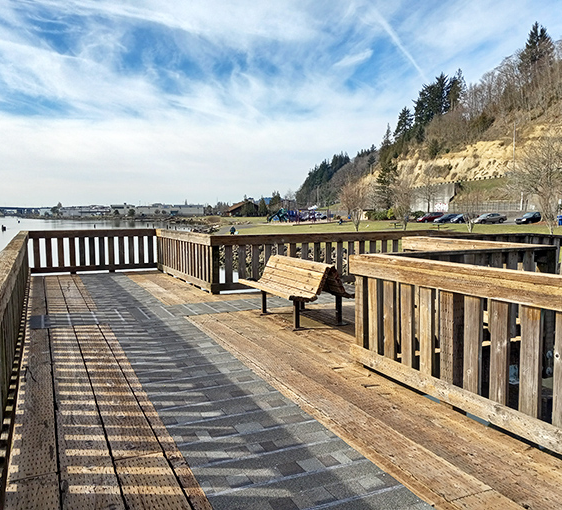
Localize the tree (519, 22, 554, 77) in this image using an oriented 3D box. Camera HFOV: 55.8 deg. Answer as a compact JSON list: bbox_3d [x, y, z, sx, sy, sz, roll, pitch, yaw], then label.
[{"bbox_3d":[86.708,-69.061,180.000,10.500,19.500,10.500,0,5,0],"label":"tree"}]

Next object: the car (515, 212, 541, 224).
[{"bbox_3d":[33.331,-4.859,71.000,4.600,1.500,1.820,-4,6,-34],"label":"car"}]

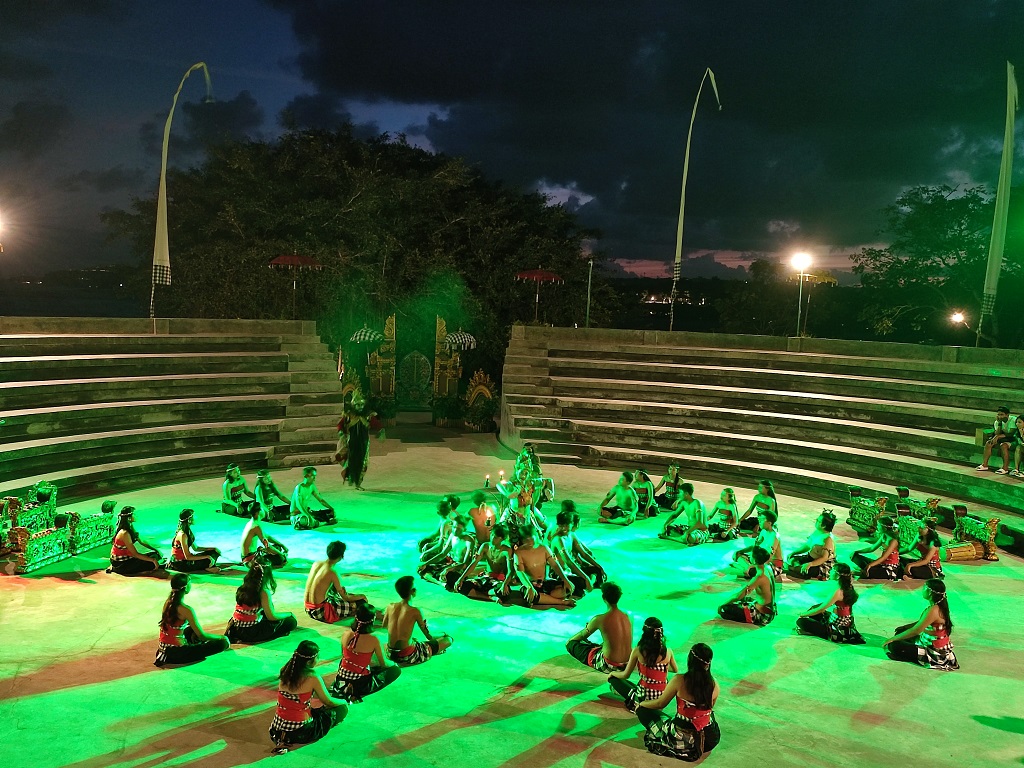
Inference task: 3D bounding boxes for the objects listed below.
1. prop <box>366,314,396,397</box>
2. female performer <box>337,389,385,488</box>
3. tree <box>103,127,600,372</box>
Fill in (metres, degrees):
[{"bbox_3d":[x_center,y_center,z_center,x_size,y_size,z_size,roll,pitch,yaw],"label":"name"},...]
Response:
[{"bbox_3d":[-3.616,-0.719,20.443,0.800,2.400,0.320,2,7,-4],"label":"prop"},{"bbox_3d":[-2.631,1.010,12.981,0.760,1.690,0.500,0,7,-18],"label":"female performer"},{"bbox_3d":[-6.077,-4.752,28.000,17.600,9.600,14.500,1,7,-8],"label":"tree"}]

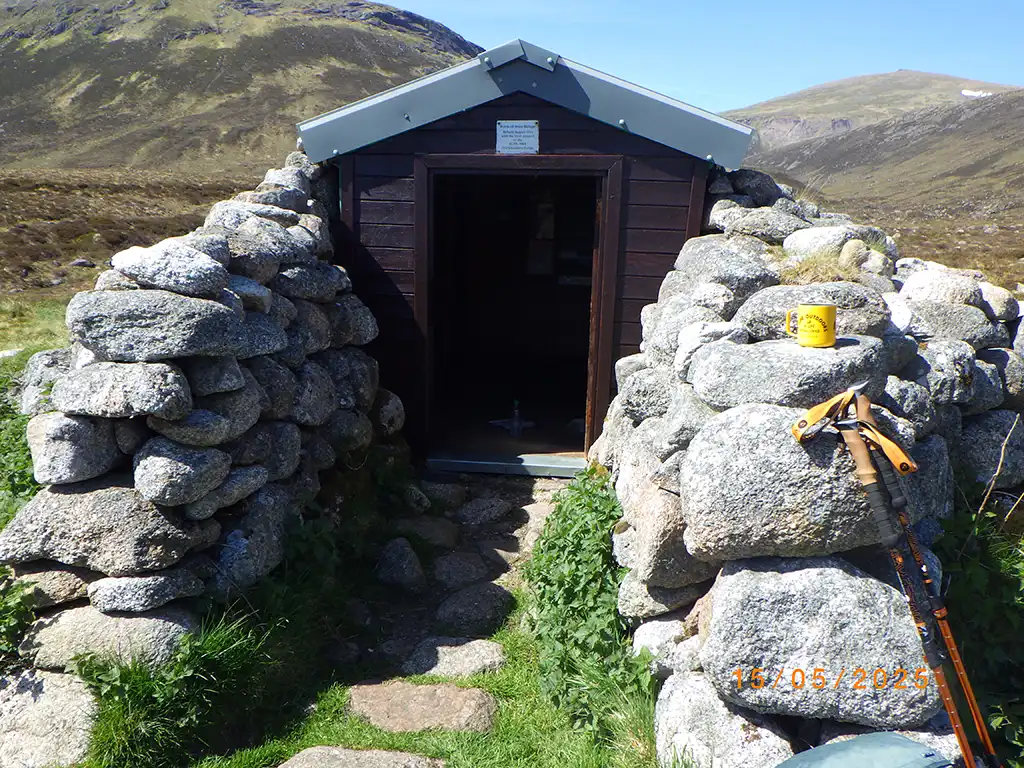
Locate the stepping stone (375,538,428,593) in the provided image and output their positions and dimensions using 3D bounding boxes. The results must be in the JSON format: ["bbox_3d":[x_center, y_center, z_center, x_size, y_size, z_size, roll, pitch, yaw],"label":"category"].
[{"bbox_3d":[-0.445,0.742,3.319,0.189,0.180,0.247,3,11,6],"label":"stepping stone"}]

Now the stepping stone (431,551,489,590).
[{"bbox_3d":[-0.203,0.770,3.350,0.224,0.120,0.247,3,11,6],"label":"stepping stone"}]

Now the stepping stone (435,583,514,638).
[{"bbox_3d":[-0.140,0.844,3.044,0.277,0.140,0.274,3,11,6],"label":"stepping stone"}]

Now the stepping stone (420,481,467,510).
[{"bbox_3d":[-0.339,0.569,4.111,0.216,0.120,0.252,3,11,6],"label":"stepping stone"}]

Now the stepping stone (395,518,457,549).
[{"bbox_3d":[-0.382,0.683,3.720,0.273,0.100,0.275,3,11,6],"label":"stepping stone"}]

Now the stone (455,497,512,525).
[{"bbox_3d":[-0.136,0.630,3.987,0.269,0.100,0.298,3,11,6],"label":"stone"}]

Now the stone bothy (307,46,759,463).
[{"bbox_3d":[0.171,-0.855,5.502,2.226,2.159,2.850,3,11,6],"label":"stone bothy"}]

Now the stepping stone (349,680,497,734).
[{"bbox_3d":[-0.272,1.003,2.530,0.448,0.090,0.223,3,11,6],"label":"stepping stone"}]

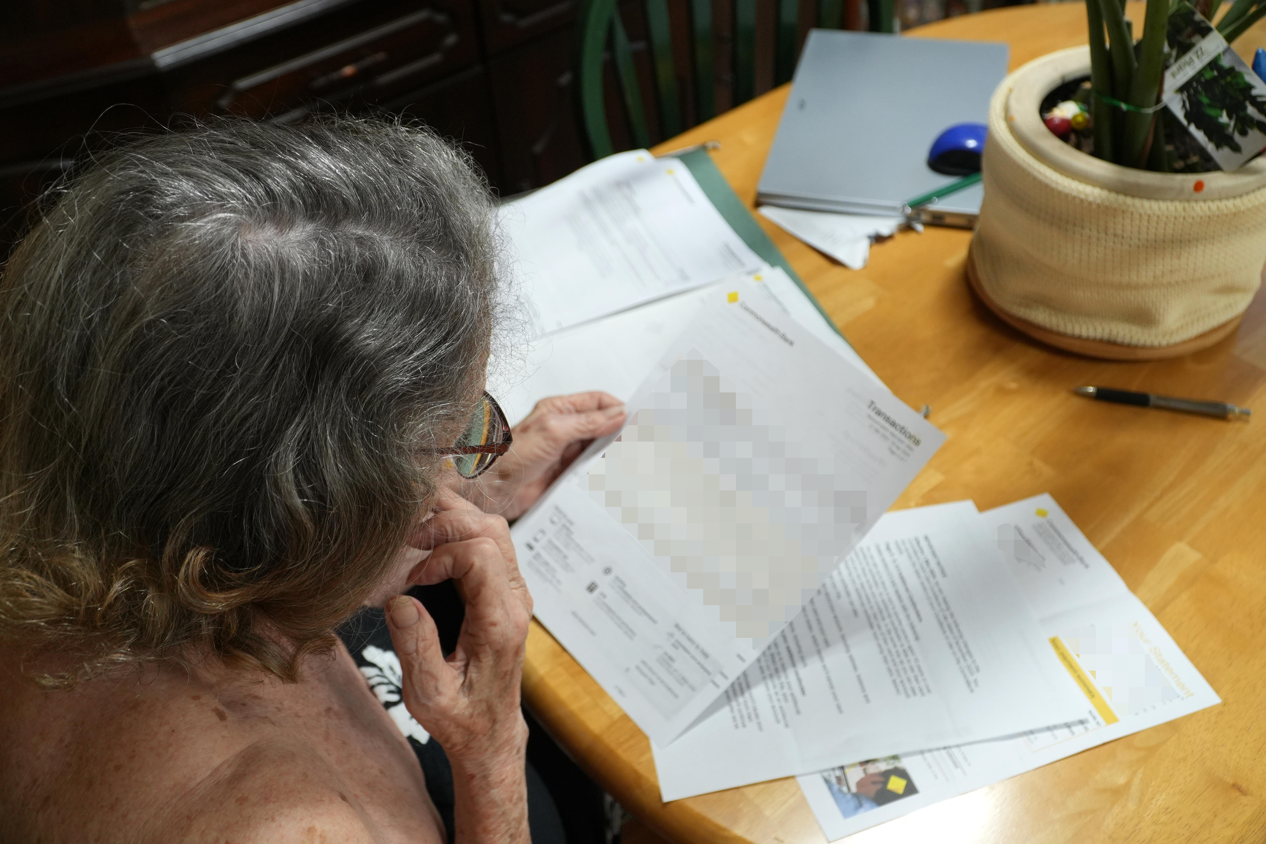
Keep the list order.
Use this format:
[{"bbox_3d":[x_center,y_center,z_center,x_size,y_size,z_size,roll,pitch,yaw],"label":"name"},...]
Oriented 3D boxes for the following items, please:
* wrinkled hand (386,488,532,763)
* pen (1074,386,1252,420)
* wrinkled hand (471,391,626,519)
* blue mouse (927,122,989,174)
[{"bbox_3d":[-0.092,0.106,0.575,0.078,0.135,0.095,-3,45,0],"label":"wrinkled hand"},{"bbox_3d":[0.466,-0.018,0.961,0.145,0.012,0.012,9,46,11],"label":"pen"},{"bbox_3d":[-0.062,0.026,0.840,0.142,0.070,0.080,-28,50,-23],"label":"wrinkled hand"},{"bbox_3d":[0.376,-0.305,1.197,0.100,0.038,0.060,-14,46,-11],"label":"blue mouse"}]

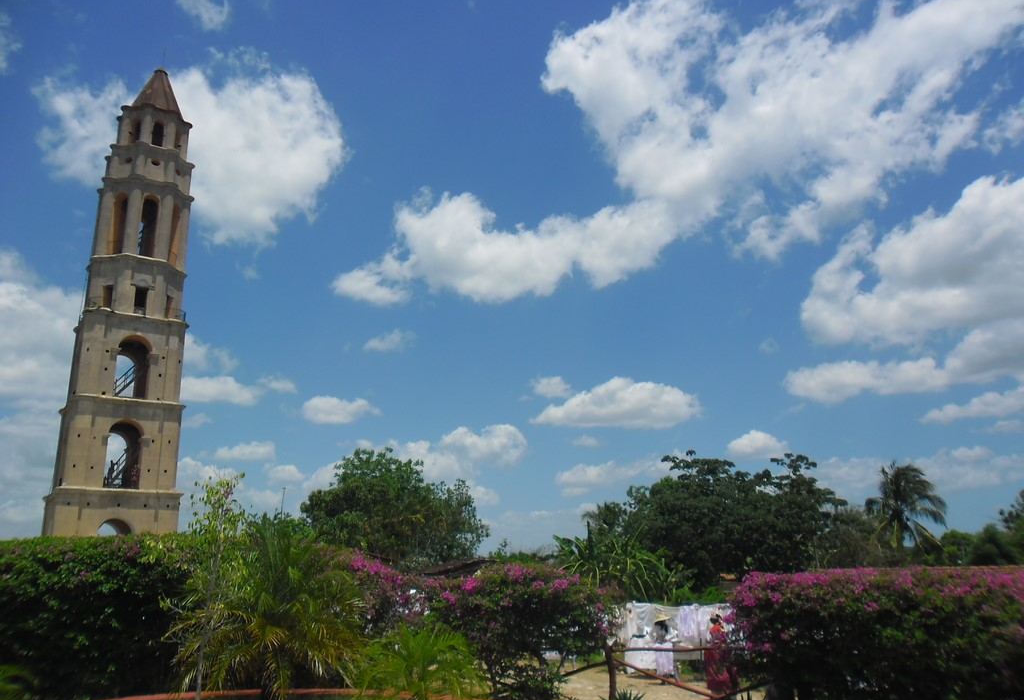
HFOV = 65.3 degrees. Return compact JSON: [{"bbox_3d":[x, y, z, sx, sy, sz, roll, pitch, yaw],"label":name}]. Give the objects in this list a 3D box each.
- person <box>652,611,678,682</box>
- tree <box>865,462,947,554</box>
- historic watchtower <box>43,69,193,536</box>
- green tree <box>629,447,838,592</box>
[{"bbox_3d":[3.724,7.232,19.415,0.530,1.650,0.420,0,-17,-7],"label":"person"},{"bbox_3d":[24.413,11.568,49.106,4.900,8.970,4.900,-10,-18,25],"label":"tree"},{"bbox_3d":[-28.466,-2.052,60.207,8.300,44.350,8.300,10,-20,-35],"label":"historic watchtower"},{"bbox_3d":[11.492,9.769,41.392,10.300,8.790,8.500,-6,-17,15],"label":"green tree"}]

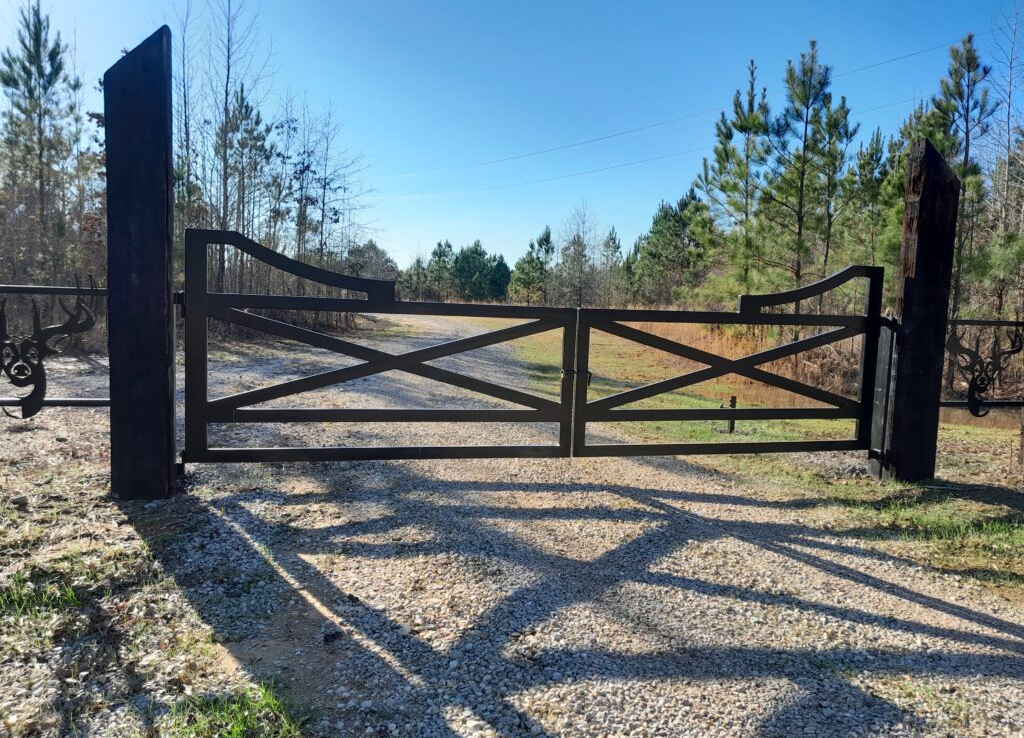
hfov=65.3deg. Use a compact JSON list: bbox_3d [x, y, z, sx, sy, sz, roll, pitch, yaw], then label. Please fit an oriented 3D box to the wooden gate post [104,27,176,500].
[{"bbox_3d":[-1.993,-0.526,4.327,0.290,2.450,0.230,1,5,-12],"label":"wooden gate post"}]

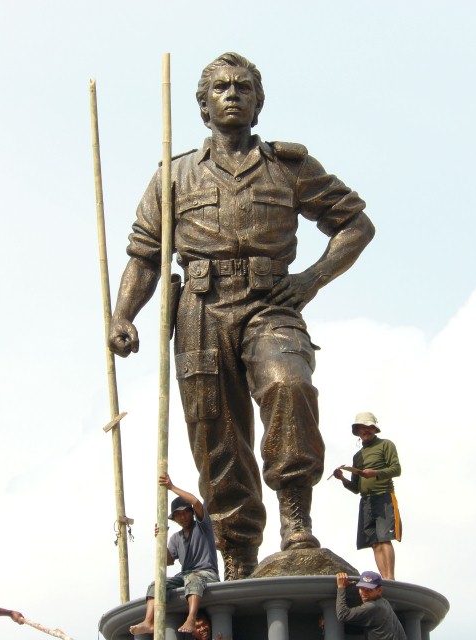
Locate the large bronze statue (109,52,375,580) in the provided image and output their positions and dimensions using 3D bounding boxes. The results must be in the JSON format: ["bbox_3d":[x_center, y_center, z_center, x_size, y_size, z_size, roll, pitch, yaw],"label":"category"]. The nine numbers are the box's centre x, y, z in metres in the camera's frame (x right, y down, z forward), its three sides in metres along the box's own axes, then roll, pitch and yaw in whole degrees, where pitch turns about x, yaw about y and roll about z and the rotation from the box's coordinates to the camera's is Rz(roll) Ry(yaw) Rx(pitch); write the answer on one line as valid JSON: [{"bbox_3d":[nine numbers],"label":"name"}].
[{"bbox_3d":[0.069,0.116,45.692,2.450,5.250,1.500,-4,-16,5],"label":"large bronze statue"}]

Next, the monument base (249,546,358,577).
[{"bbox_3d":[0.607,2.286,44.751,1.050,0.450,0.900,-3,-16,0],"label":"monument base"}]

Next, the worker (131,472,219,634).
[{"bbox_3d":[-0.553,2.132,44.033,0.600,1.450,0.720,-14,-20,34],"label":"worker"}]

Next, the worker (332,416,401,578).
[{"bbox_3d":[1.204,1.654,44.766,0.550,1.670,0.500,-15,-20,36],"label":"worker"}]

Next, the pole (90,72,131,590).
[{"bbox_3d":[-1.215,0.263,46.034,0.100,5.200,0.100,-3,-16,0],"label":"pole"}]

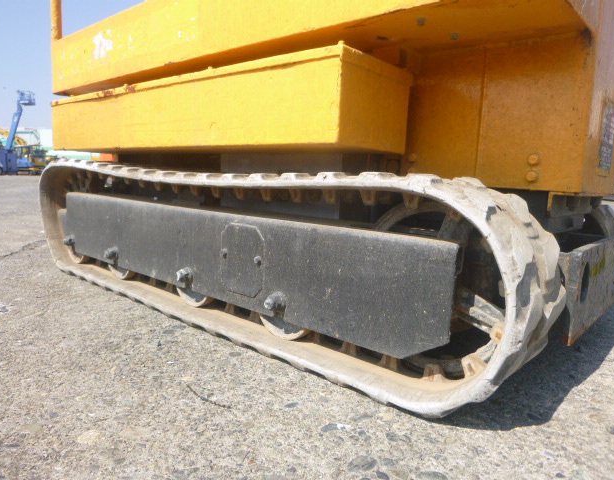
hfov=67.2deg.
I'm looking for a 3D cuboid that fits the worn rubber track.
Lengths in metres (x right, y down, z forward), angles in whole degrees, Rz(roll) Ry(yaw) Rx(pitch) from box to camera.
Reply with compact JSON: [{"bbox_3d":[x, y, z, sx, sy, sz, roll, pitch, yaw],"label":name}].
[{"bbox_3d":[-0.312,-0.009,1.413,1.951,0.427,0.266,9,9,41],"label":"worn rubber track"}]

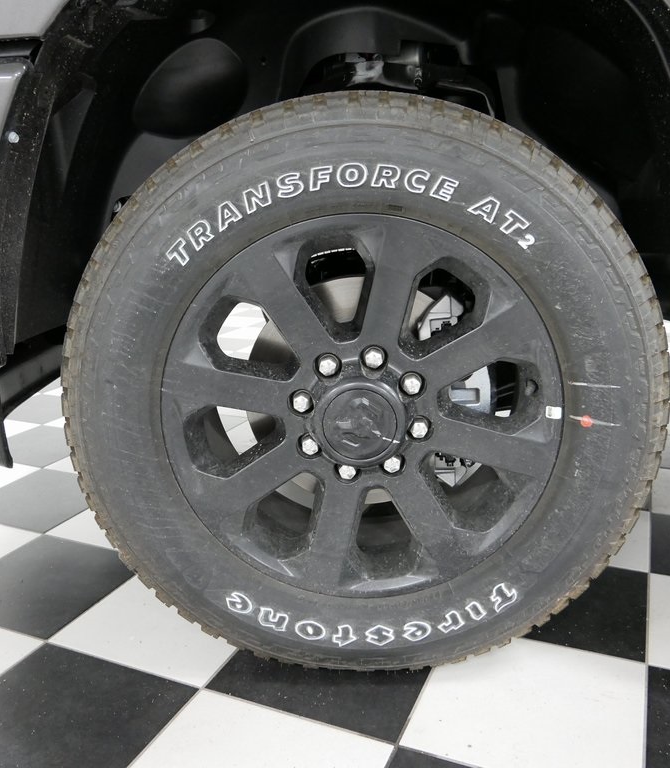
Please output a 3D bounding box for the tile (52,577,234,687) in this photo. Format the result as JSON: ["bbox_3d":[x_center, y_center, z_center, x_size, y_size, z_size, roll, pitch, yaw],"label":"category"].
[{"bbox_3d":[-0.277,0.410,1.257,0.303,0.010,0.303,5,16,23],"label":"tile"}]

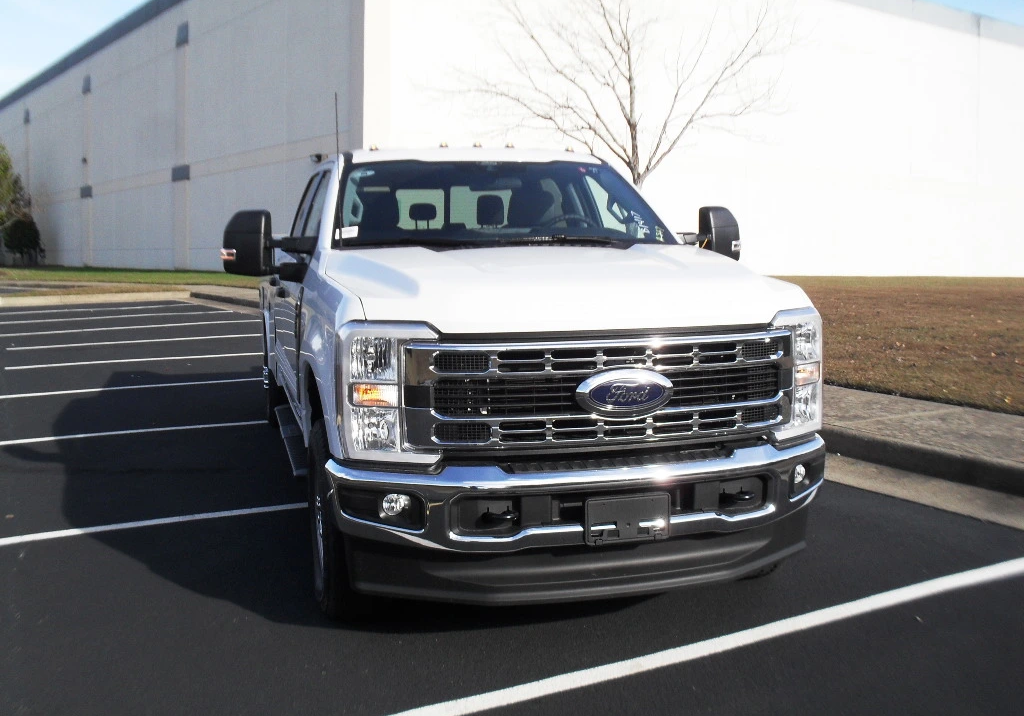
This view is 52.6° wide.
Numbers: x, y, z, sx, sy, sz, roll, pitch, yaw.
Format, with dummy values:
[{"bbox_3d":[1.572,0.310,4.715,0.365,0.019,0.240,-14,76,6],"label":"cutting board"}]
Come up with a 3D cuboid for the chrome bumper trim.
[{"bbox_3d":[0.347,0.466,3.785,1.970,0.300,0.455,-2,9,-15],"label":"chrome bumper trim"}]

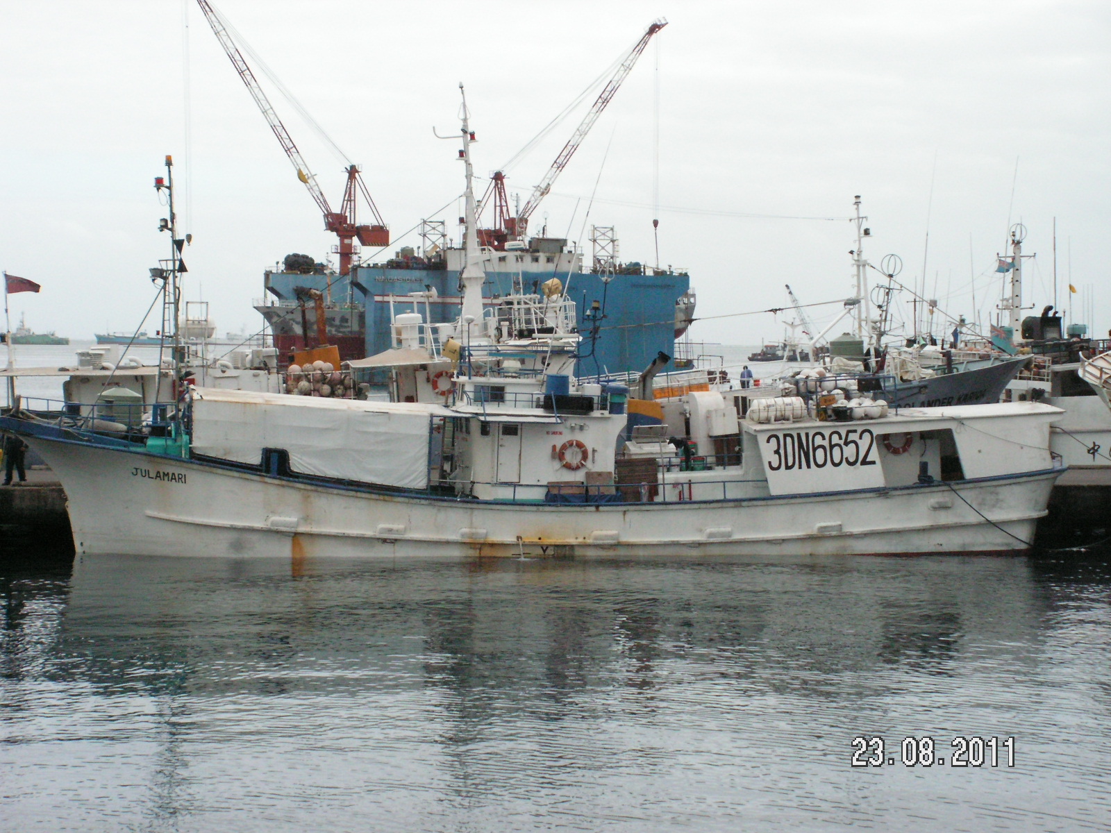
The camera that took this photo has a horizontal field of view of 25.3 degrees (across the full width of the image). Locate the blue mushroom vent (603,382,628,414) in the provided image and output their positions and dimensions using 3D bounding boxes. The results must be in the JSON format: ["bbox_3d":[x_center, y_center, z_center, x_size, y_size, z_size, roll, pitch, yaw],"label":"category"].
[{"bbox_3d":[1.580,-0.453,62.900,0.580,0.800,0.580,0,2,-12],"label":"blue mushroom vent"}]

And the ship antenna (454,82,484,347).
[{"bbox_3d":[-2.716,-6.452,78.500,0.920,8.200,0.850,0,2,-12],"label":"ship antenna"}]

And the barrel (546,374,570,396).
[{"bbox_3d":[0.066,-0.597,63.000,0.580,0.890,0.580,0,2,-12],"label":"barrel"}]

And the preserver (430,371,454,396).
[{"bbox_3d":[-3.412,-1.002,75.300,0.760,0.760,0.110,0,2,-15],"label":"preserver"}]

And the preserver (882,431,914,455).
[{"bbox_3d":[8.902,0.598,64.200,0.750,0.750,0.110,0,2,-12],"label":"preserver"}]

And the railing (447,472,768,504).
[{"bbox_3d":[1.193,1.857,61.467,8.350,0.680,0.100,0,2,-12],"label":"railing"}]

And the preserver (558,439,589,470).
[{"bbox_3d":[0.455,0.969,62.000,0.755,0.755,0.110,0,2,-12],"label":"preserver"}]

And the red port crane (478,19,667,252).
[{"bbox_3d":[1.288,-36.293,338.361,30.700,35.000,4.200,1,2,25],"label":"red port crane"}]

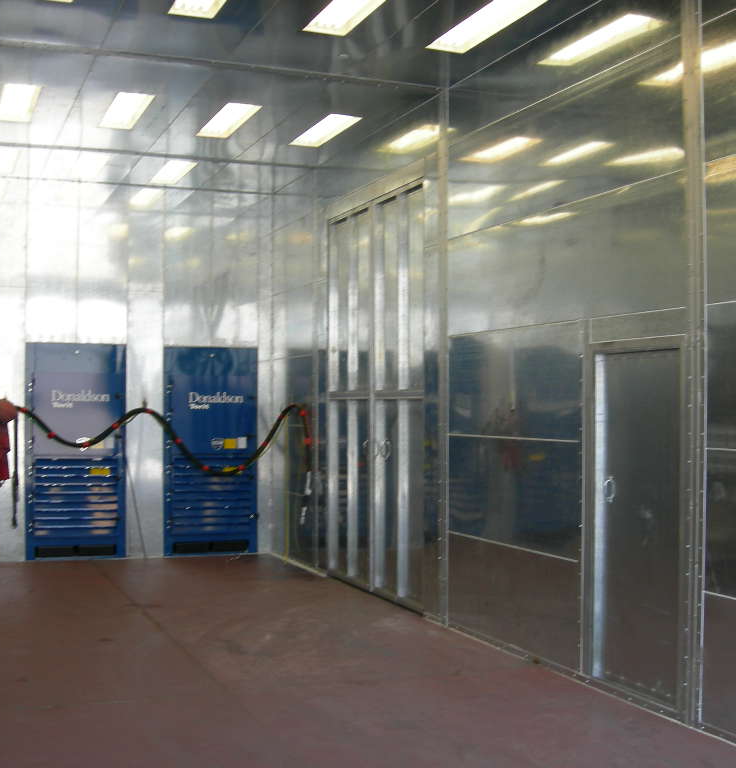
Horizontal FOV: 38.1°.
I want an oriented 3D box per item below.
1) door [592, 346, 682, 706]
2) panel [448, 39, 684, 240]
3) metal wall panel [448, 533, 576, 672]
[{"bbox_3d":[1.545,0.789,6.084,0.080,2.077,0.880,1,-1,-22],"label":"door"},{"bbox_3d":[1.208,-1.502,7.032,0.080,0.743,2.886,1,-1,-22],"label":"panel"},{"bbox_3d":[1.014,1.484,7.456,0.080,0.729,1.883,1,-1,-22],"label":"metal wall panel"}]

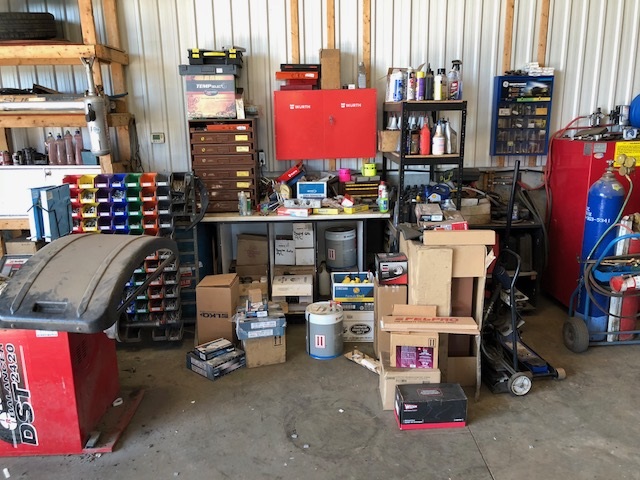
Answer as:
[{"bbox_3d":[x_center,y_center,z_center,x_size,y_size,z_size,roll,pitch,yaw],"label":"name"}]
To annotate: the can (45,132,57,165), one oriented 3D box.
[{"bbox_3d":[-2.396,-0.812,4.608,0.070,0.283,0.070,-1,13,0],"label":"can"}]

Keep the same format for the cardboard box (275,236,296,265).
[{"bbox_3d":[-0.300,0.091,4.496,0.175,0.215,0.180,-1,14,1],"label":"cardboard box"}]

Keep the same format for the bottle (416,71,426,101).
[{"bbox_3d":[0.748,-1.141,3.843,0.066,0.208,0.066,-1,14,1],"label":"bottle"}]

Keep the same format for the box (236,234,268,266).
[{"bbox_3d":[-0.617,0.090,4.862,0.276,0.232,0.260,-1,13,-2],"label":"box"}]

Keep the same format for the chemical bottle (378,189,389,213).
[{"bbox_3d":[0.519,-0.306,4.167,0.065,0.163,0.065,-1,14,0],"label":"chemical bottle"}]

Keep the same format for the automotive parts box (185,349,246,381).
[{"bbox_3d":[-0.741,0.865,3.717,0.306,0.113,0.287,10,18,40],"label":"automotive parts box"}]

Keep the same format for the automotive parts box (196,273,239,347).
[{"bbox_3d":[-0.792,0.577,4.131,0.269,0.517,0.280,-1,14,-2],"label":"automotive parts box"}]

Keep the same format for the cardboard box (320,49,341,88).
[{"bbox_3d":[0.091,-1.477,4.513,0.164,0.325,0.170,-2,14,-2],"label":"cardboard box"}]

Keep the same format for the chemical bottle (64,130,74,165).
[{"bbox_3d":[-2.006,-0.740,4.150,0.066,0.268,0.066,-1,14,-1],"label":"chemical bottle"}]

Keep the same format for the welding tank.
[{"bbox_3d":[2.112,0.098,3.900,0.232,1.340,0.232,-1,14,-1],"label":"welding tank"}]

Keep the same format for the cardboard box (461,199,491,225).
[{"bbox_3d":[1.318,-0.256,4.500,0.265,0.198,0.260,-1,13,0],"label":"cardboard box"}]

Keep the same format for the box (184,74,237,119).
[{"bbox_3d":[-0.914,-1.212,4.420,0.405,0.340,0.310,-3,14,-7],"label":"box"}]

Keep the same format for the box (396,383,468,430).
[{"bbox_3d":[0.634,0.951,2.971,0.369,0.169,0.180,-1,14,-1],"label":"box"}]

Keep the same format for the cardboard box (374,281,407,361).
[{"bbox_3d":[0.511,0.568,3.720,0.195,0.565,0.200,-2,14,-3],"label":"cardboard box"}]

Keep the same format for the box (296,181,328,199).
[{"bbox_3d":[-0.070,-0.462,4.742,0.267,0.158,0.190,-1,14,-1],"label":"box"}]

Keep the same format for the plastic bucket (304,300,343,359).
[{"bbox_3d":[0.029,0.684,3.905,0.287,0.348,0.287,-1,13,0],"label":"plastic bucket"}]

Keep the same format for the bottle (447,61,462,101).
[{"bbox_3d":[1.005,-1.181,3.834,0.103,0.285,0.065,3,14,15],"label":"bottle"}]

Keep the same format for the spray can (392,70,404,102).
[{"bbox_3d":[0.607,-1.182,3.981,0.072,0.235,0.072,-1,13,0],"label":"spray can"}]

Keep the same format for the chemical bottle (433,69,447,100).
[{"bbox_3d":[0.882,-1.135,3.788,0.075,0.225,0.075,-1,13,0],"label":"chemical bottle"}]

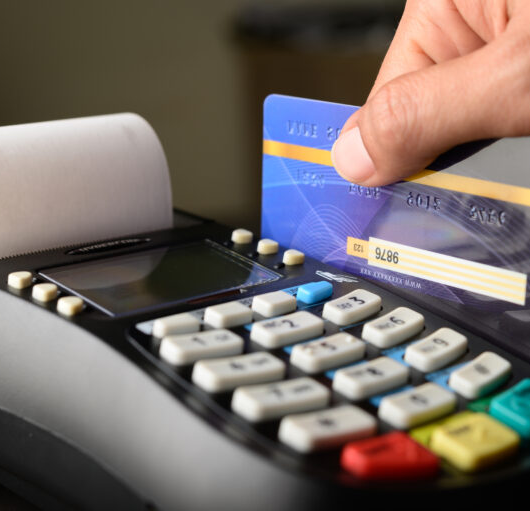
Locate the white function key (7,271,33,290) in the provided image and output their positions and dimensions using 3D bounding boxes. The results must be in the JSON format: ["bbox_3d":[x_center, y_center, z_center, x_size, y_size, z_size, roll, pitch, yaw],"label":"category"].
[{"bbox_3d":[-0.054,0.005,0.284,0.004,0.003,0.005,-12,26,-43],"label":"white function key"}]

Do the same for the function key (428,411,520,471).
[{"bbox_3d":[0.040,0.035,0.241,0.016,0.004,0.011,-12,31,-43],"label":"function key"}]

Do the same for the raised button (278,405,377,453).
[{"bbox_3d":[0.012,0.032,0.241,0.018,0.003,0.009,-7,25,-33],"label":"raised button"}]

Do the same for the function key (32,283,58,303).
[{"bbox_3d":[-0.049,0.008,0.287,0.006,0.002,0.004,-12,26,-40],"label":"function key"}]

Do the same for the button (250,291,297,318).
[{"bbox_3d":[0.002,0.011,0.289,0.006,0.003,0.010,25,26,39],"label":"button"}]

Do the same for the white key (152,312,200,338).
[{"bbox_3d":[-0.019,0.015,0.275,0.011,0.003,0.005,-12,28,-40],"label":"white key"}]

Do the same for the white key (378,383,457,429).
[{"bbox_3d":[0.030,0.029,0.254,0.008,0.003,0.017,25,27,39],"label":"white key"}]

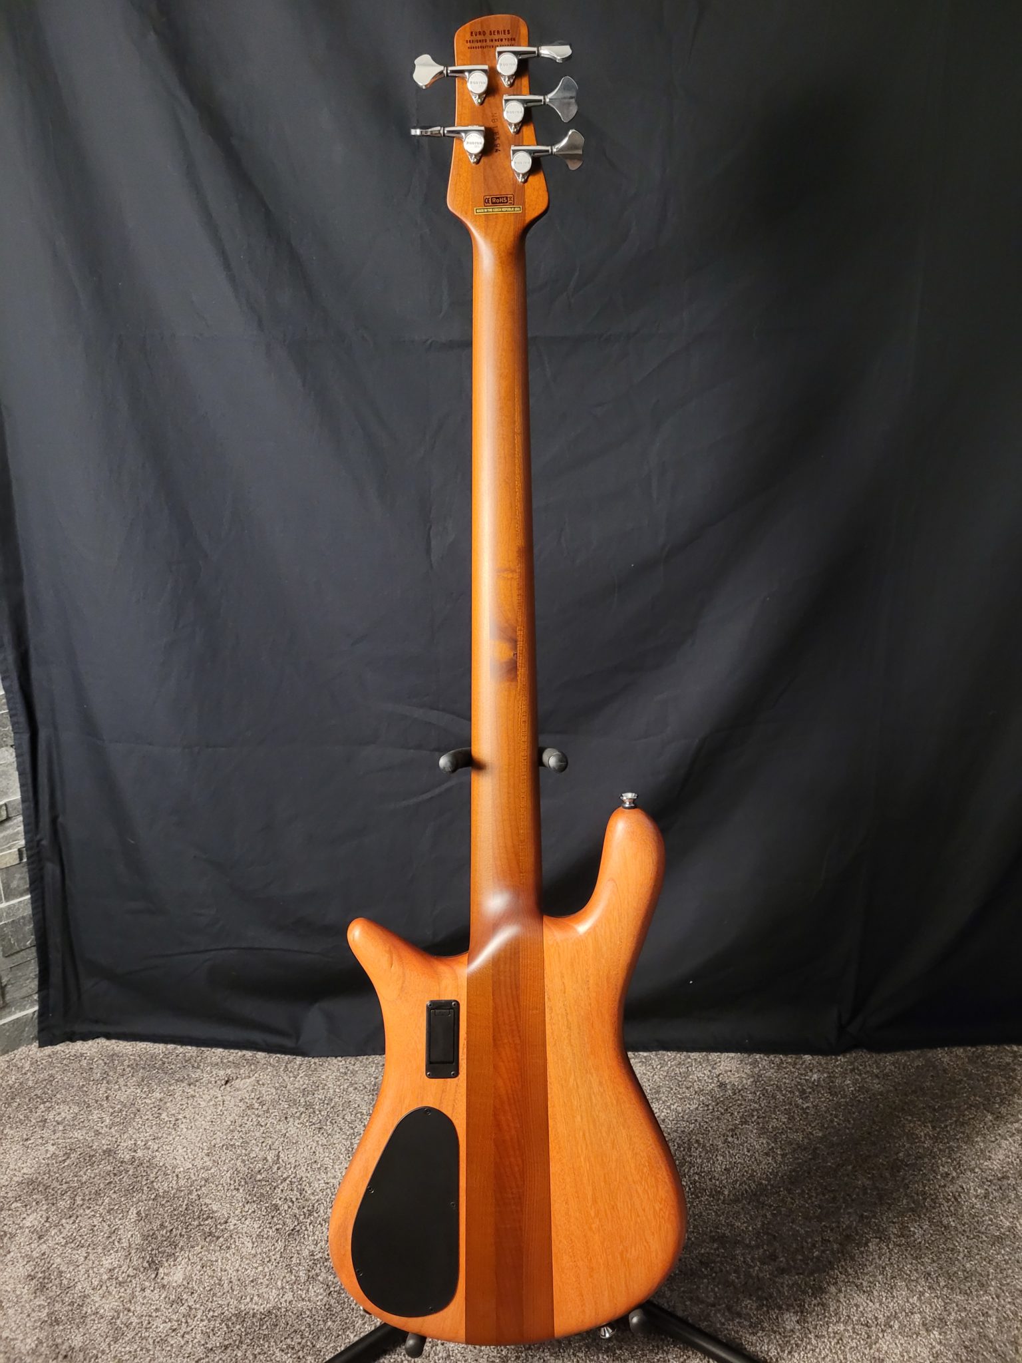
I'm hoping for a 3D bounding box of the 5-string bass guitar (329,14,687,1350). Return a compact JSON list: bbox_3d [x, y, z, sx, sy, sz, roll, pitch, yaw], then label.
[{"bbox_3d":[-0.007,0.020,0.915,0.322,1.175,0.085,-1,4,0],"label":"5-string bass guitar"}]

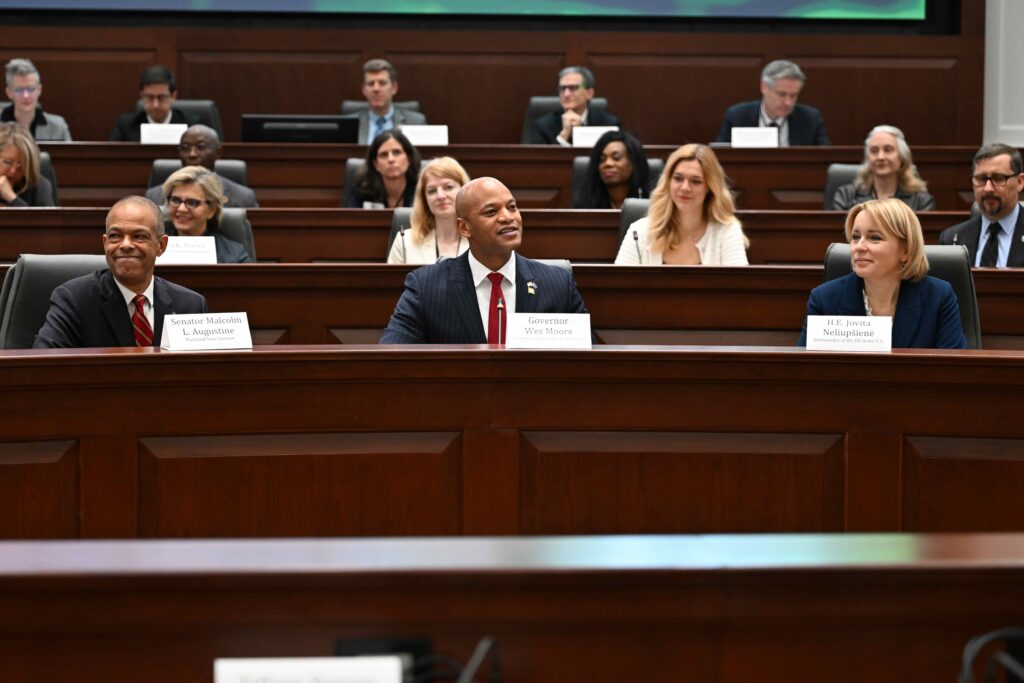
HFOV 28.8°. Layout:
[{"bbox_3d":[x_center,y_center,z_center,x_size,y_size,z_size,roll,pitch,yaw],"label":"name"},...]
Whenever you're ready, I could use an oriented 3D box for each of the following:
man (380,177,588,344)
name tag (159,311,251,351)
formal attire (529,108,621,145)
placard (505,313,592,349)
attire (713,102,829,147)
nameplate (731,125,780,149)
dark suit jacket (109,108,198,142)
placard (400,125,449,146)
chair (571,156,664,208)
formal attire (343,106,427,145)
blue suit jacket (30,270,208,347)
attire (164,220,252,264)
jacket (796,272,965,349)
[{"bbox_3d":[-0.074,0.195,5.649,0.610,1.320,0.780,0,4,-6],"label":"man"},{"bbox_3d":[-0.801,-0.026,5.220,0.225,0.090,0.080,-2,5,-24],"label":"name tag"},{"bbox_3d":[0.322,-0.881,10.216,0.500,0.640,0.400,1,4,13],"label":"formal attire"},{"bbox_3d":[0.099,-0.028,5.320,0.225,0.090,0.080,0,4,3],"label":"placard"},{"bbox_3d":[1.324,-0.905,10.114,0.580,0.640,0.420,0,4,2],"label":"attire"},{"bbox_3d":[1.149,-0.962,9.400,0.218,0.088,0.080,0,4,3],"label":"nameplate"},{"bbox_3d":[-1.763,-0.848,9.823,0.470,0.610,0.340,0,3,-13],"label":"dark suit jacket"},{"bbox_3d":[-0.415,-0.958,9.282,0.220,0.092,0.066,0,3,-8],"label":"placard"},{"bbox_3d":[0.474,-0.303,8.950,0.600,1.080,0.620,0,3,4],"label":"chair"},{"bbox_3d":[-0.660,-0.882,10.224,0.490,0.640,0.380,0,4,3],"label":"formal attire"},{"bbox_3d":[-1.112,0.123,5.712,0.520,0.650,0.360,-1,3,-23],"label":"blue suit jacket"},{"bbox_3d":[-1.177,-0.142,7.242,0.460,0.600,0.340,-1,3,-18],"label":"attire"},{"bbox_3d":[1.075,0.084,5.741,0.500,0.560,0.380,1,4,16],"label":"jacket"}]

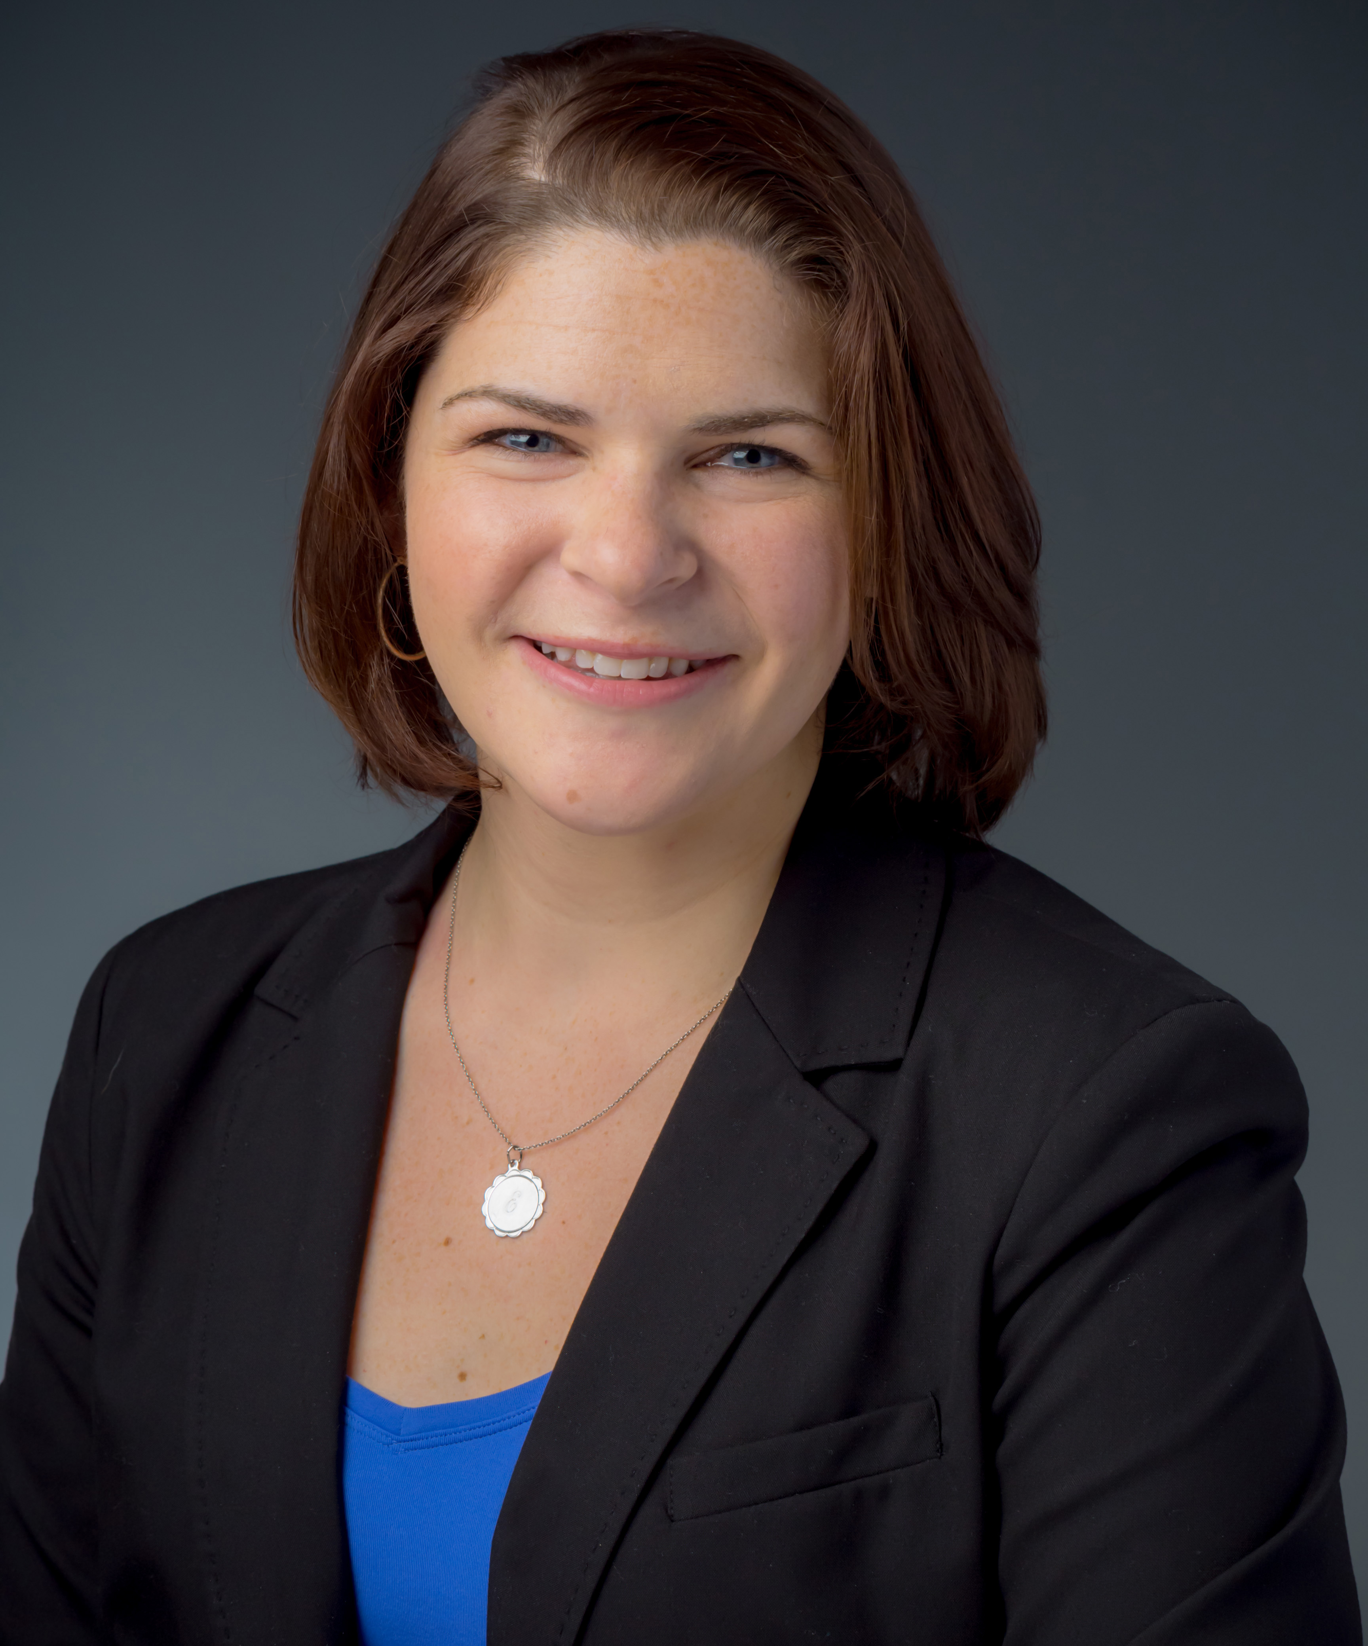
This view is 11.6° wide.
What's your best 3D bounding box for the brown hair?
[{"bbox_3d":[-0.004,-0.115,1.985,0.217,0.237,0.212,4,3,5],"label":"brown hair"}]

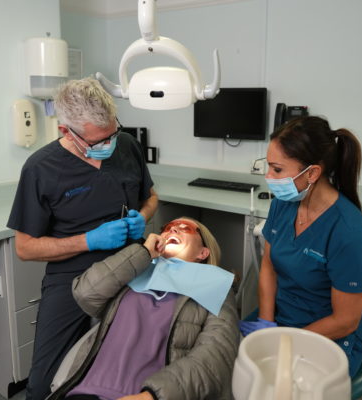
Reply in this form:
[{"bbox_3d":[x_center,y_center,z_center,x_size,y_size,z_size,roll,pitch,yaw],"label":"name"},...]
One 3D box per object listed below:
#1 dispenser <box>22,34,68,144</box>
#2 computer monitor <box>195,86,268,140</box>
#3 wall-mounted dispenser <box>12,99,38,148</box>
[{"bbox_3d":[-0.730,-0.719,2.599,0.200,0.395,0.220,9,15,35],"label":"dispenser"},{"bbox_3d":[0.314,-0.544,2.850,0.510,0.310,0.055,8,14,32],"label":"computer monitor"},{"bbox_3d":[-0.872,-0.432,2.548,0.100,0.267,0.105,9,15,35],"label":"wall-mounted dispenser"}]

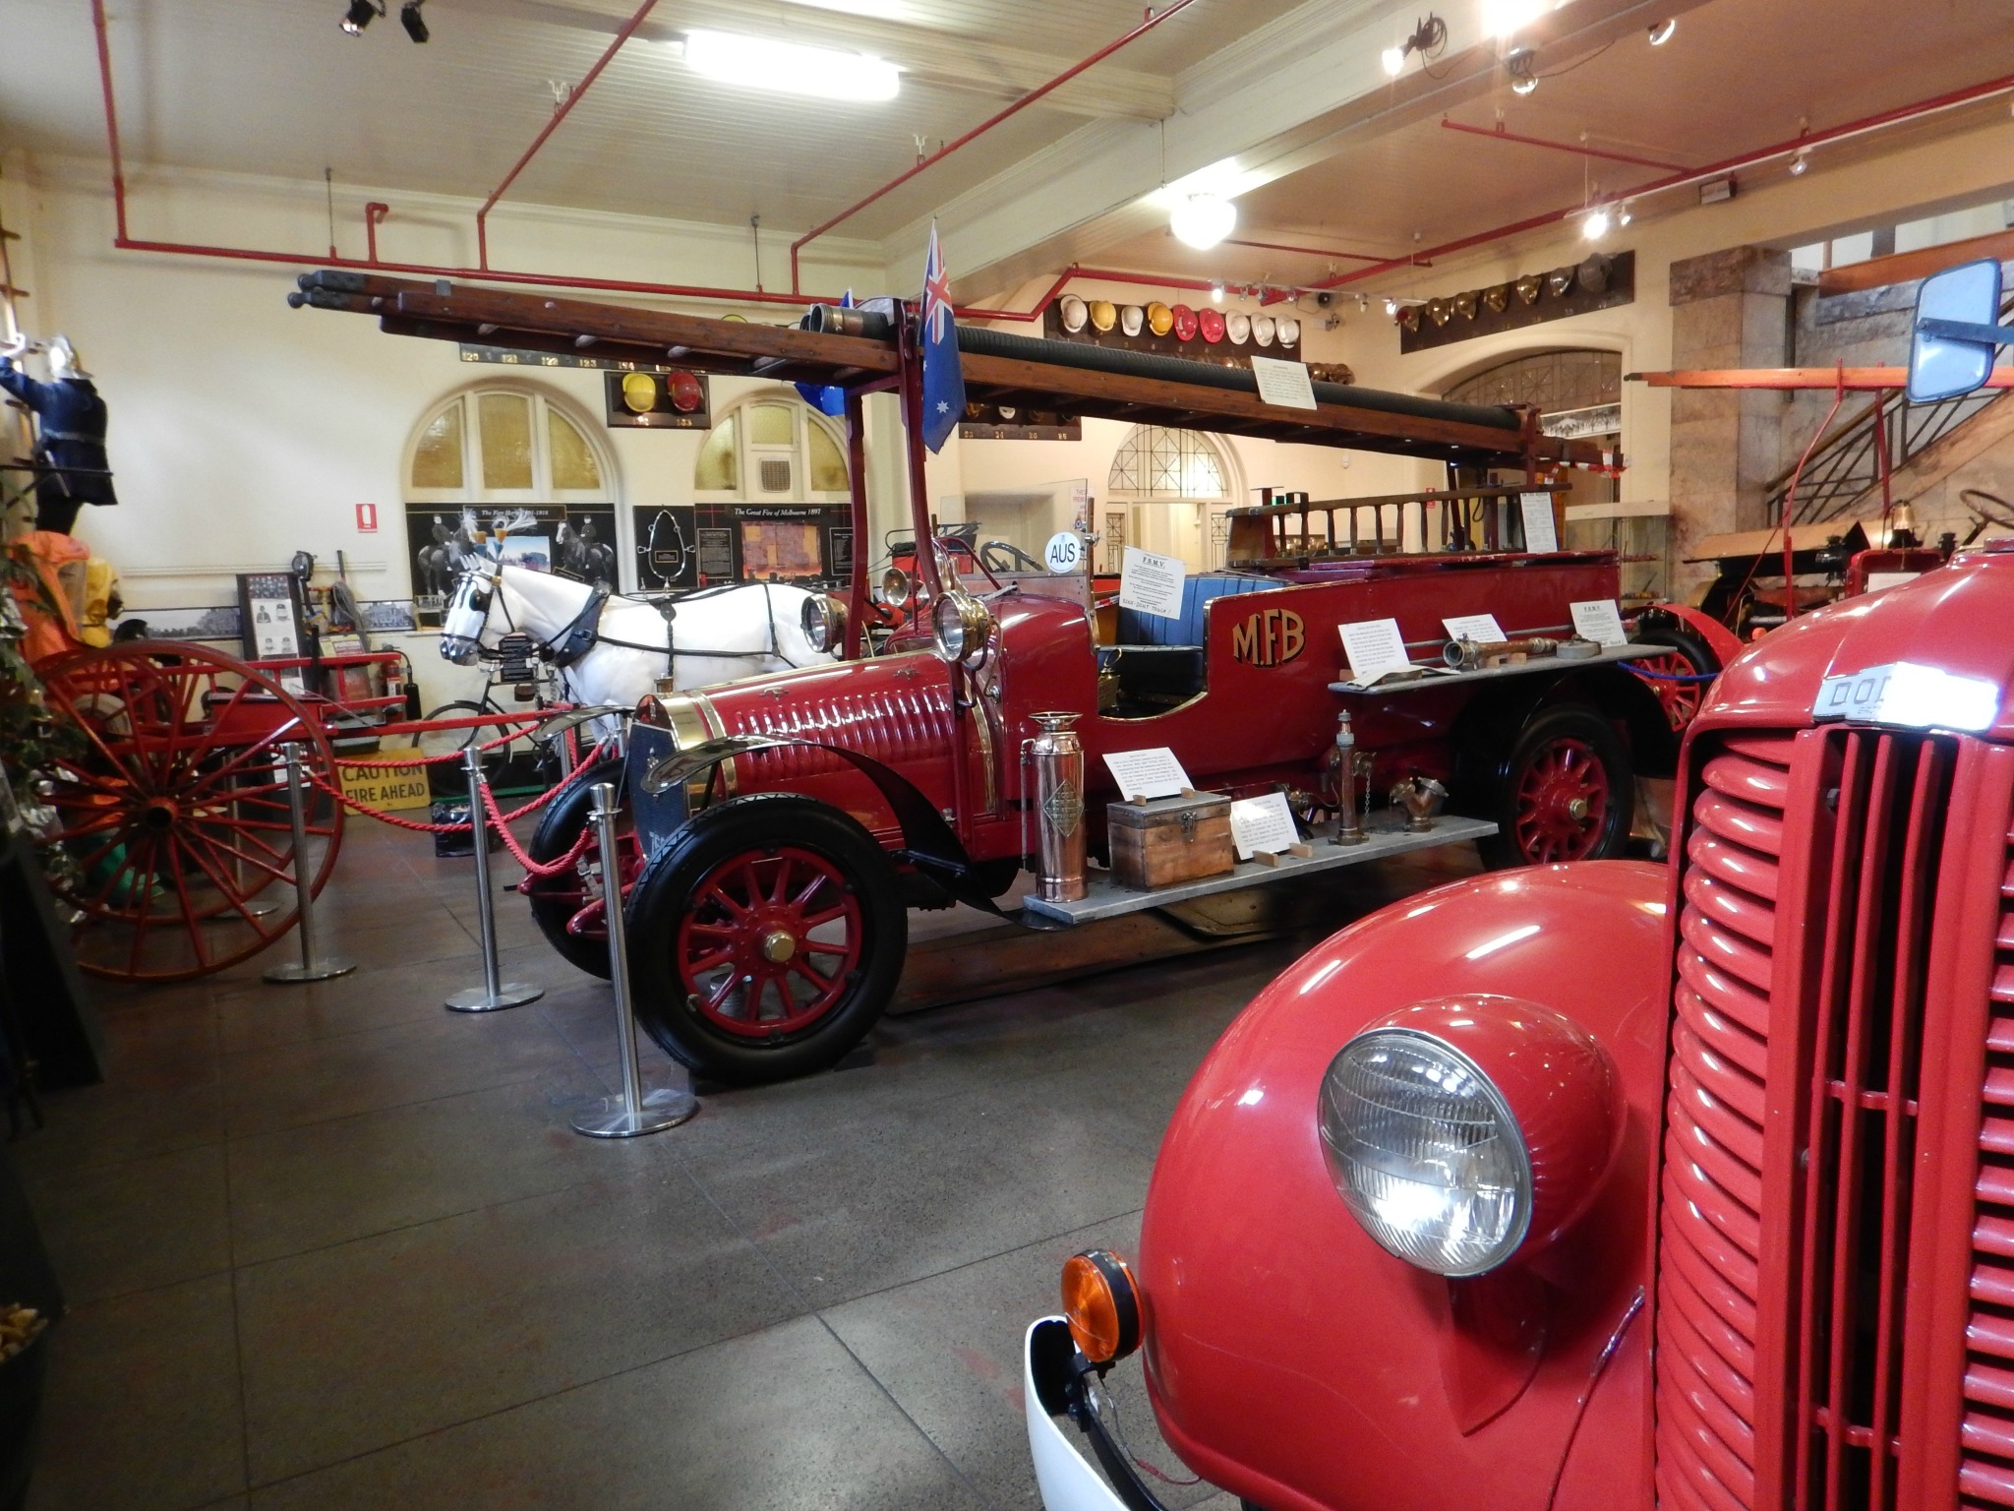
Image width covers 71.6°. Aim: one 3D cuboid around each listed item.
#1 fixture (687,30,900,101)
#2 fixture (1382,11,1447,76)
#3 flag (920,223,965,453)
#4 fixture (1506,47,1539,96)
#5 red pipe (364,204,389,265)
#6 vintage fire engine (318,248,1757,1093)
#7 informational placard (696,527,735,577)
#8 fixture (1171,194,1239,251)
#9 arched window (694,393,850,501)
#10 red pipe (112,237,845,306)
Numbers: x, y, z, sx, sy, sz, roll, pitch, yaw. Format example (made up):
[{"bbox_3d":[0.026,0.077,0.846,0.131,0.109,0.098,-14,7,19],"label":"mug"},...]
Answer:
[{"bbox_3d":[-1.204,-3.888,7.888,1.253,0.128,0.276,-6,8,-30],"label":"fixture"},{"bbox_3d":[2.071,-3.616,7.108,0.247,0.266,0.227,-6,8,-30],"label":"fixture"},{"bbox_3d":[-0.222,-1.439,4.811,0.163,0.759,0.089,-6,8,-33],"label":"flag"},{"bbox_3d":[2.605,-3.456,7.059,0.153,0.207,0.153,-6,8,-30],"label":"fixture"},{"bbox_3d":[-4.782,-3.958,10.597,0.168,0.424,0.158,-6,8,-30],"label":"red pipe"},{"bbox_3d":[0.555,-0.467,5.825,6.167,2.526,1.618,-6,8,-33],"label":"vintage fire engine"},{"bbox_3d":[-2.553,-1.783,12.221,0.342,0.436,0.020,-6,8,-30],"label":"informational placard"},{"bbox_3d":[1.330,-3.598,9.405,0.405,0.370,0.405,-2,7,0],"label":"fixture"},{"bbox_3d":[-2.047,-2.768,12.495,1.536,0.989,0.148,-6,8,-30],"label":"arched window"},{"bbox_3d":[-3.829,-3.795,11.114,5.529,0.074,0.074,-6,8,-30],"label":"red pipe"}]

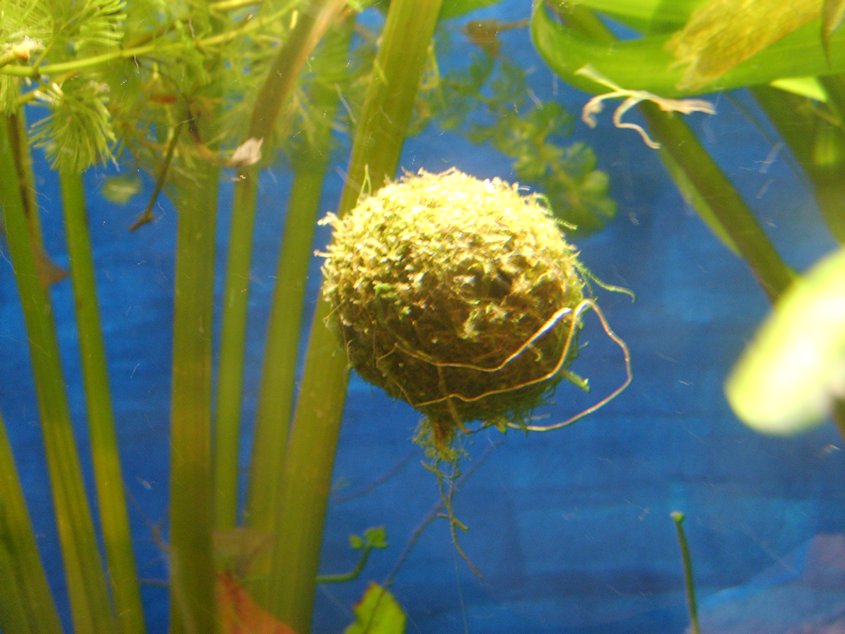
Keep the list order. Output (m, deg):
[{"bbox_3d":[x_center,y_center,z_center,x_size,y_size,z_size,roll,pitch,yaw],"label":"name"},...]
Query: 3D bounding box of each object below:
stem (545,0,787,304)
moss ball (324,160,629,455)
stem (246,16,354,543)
[{"bbox_3d":[0.083,-0.056,0.290,0.013,0.123,0.013,-38,0,0],"label":"stem"},{"bbox_3d":[0.012,-0.003,0.240,0.079,0.076,0.074,0,0,0],"label":"moss ball"},{"bbox_3d":[-0.044,-0.014,0.310,0.012,0.191,0.012,8,0,0],"label":"stem"}]

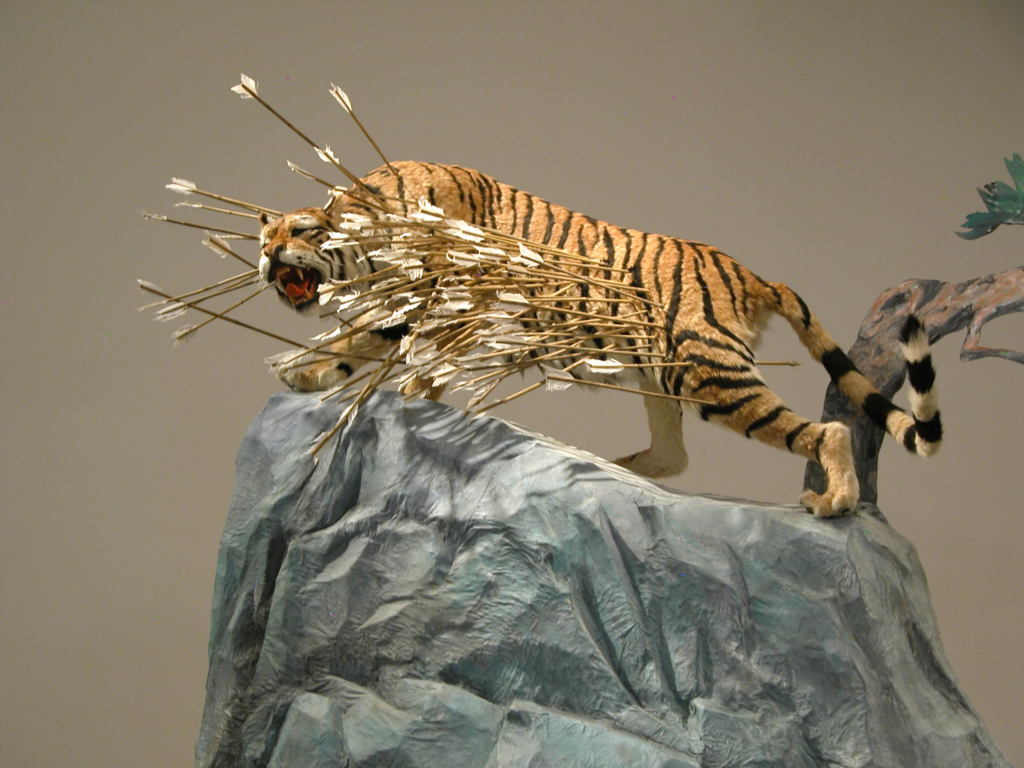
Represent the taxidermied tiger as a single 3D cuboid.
[{"bbox_3d":[0.264,-0.121,6.500,1.980,0.710,0.520,14,-9,-10],"label":"taxidermied tiger"}]

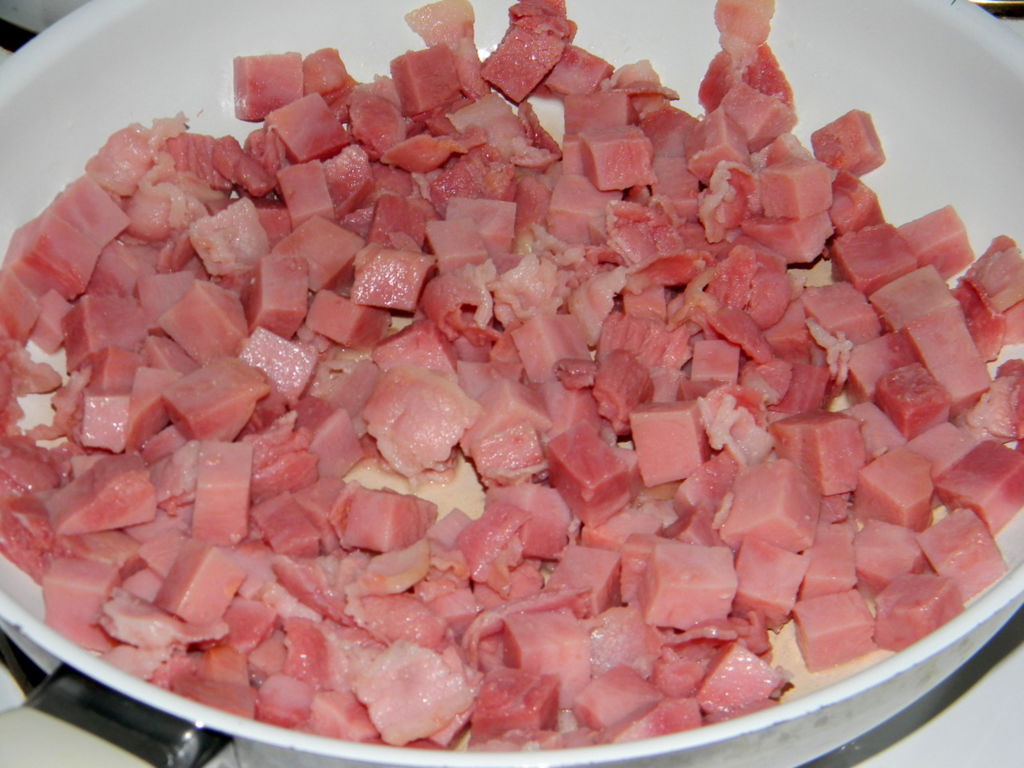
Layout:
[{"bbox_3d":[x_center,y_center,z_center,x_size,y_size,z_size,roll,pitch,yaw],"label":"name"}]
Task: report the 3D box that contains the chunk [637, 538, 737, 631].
[{"bbox_3d":[0.036,0.041,0.502,0.016,0.014,0.011,-1,52,-11],"label":"chunk"}]

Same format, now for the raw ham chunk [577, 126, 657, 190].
[{"bbox_3d":[0.025,-0.054,0.591,0.014,0.011,0.015,-8,18,-8],"label":"raw ham chunk"}]

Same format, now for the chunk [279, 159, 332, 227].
[{"bbox_3d":[-0.050,-0.045,0.600,0.011,0.014,0.012,-16,75,-6],"label":"chunk"}]

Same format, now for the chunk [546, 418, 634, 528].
[{"bbox_3d":[0.017,0.019,0.532,0.010,0.013,0.016,-30,54,-20],"label":"chunk"}]

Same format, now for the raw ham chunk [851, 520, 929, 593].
[{"bbox_3d":[0.078,0.037,0.511,0.013,0.010,0.013,3,28,3],"label":"raw ham chunk"}]

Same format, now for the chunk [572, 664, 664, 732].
[{"bbox_3d":[0.021,0.065,0.485,0.013,0.010,0.011,-30,48,-25],"label":"chunk"}]

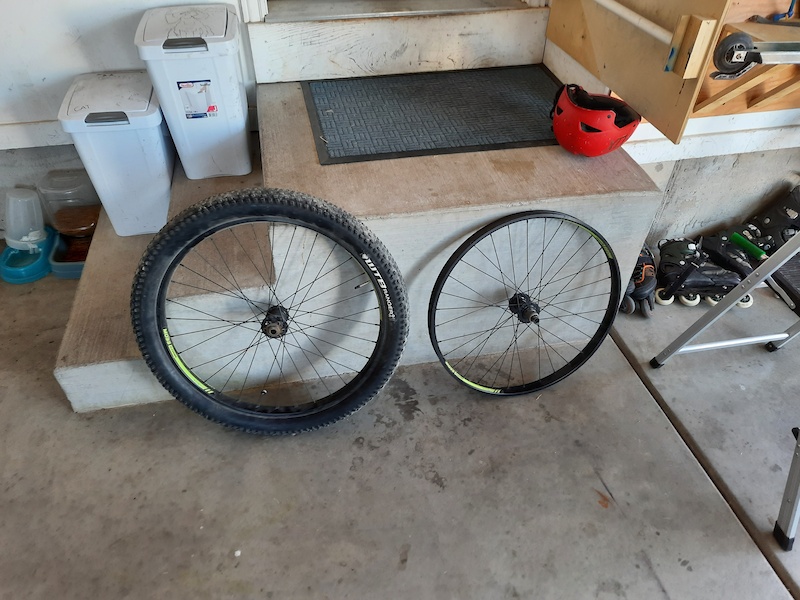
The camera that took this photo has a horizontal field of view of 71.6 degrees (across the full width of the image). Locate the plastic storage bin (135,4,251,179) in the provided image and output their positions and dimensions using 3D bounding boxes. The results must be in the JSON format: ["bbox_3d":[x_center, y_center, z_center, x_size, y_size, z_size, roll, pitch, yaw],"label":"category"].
[{"bbox_3d":[-0.632,-0.672,1.804,0.275,0.468,0.325,-9,45,-13],"label":"plastic storage bin"}]

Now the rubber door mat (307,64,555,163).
[{"bbox_3d":[0.166,-0.652,1.877,0.930,0.012,0.612,-7,44,-10],"label":"rubber door mat"}]

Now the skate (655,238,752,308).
[{"bbox_3d":[1.133,-0.091,2.022,0.360,0.275,0.125,2,37,1],"label":"skate"}]

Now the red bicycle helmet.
[{"bbox_3d":[0.569,-0.523,1.625,0.272,0.190,0.210,16,41,7],"label":"red bicycle helmet"}]

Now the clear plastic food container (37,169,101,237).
[{"bbox_3d":[-1.216,-0.345,2.055,0.200,0.230,0.200,-7,44,-10],"label":"clear plastic food container"}]

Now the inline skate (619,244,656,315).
[{"bbox_3d":[0.852,-0.108,2.028,0.120,0.270,0.290,-1,43,-4],"label":"inline skate"}]

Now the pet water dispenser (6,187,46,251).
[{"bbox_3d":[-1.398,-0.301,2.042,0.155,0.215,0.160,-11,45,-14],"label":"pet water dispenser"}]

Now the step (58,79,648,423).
[{"bbox_3d":[-0.202,-0.285,1.916,1.710,0.604,0.885,-7,44,-10],"label":"step"}]

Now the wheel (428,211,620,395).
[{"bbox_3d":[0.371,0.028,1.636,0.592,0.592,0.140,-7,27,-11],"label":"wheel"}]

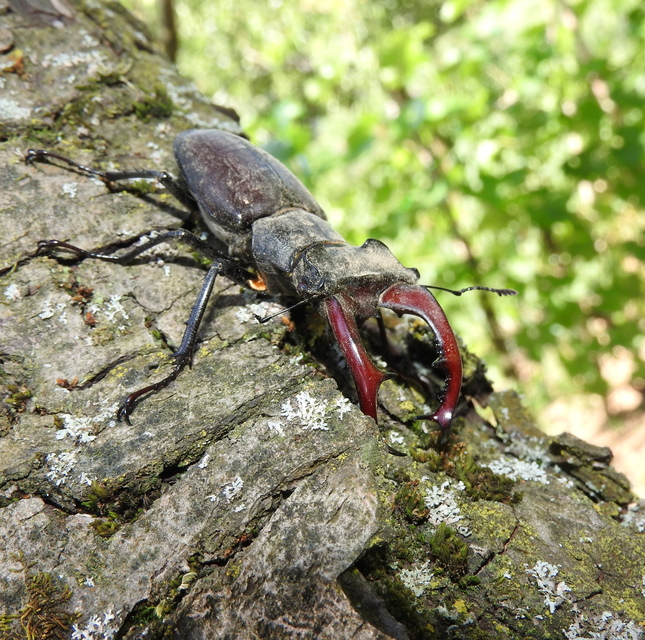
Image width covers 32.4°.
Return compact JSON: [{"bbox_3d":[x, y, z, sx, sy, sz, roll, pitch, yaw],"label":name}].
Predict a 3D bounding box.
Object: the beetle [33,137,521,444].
[{"bbox_3d":[-0.009,-0.010,0.173,0.064,0.022,0.074,-11,46,-47],"label":"beetle"}]

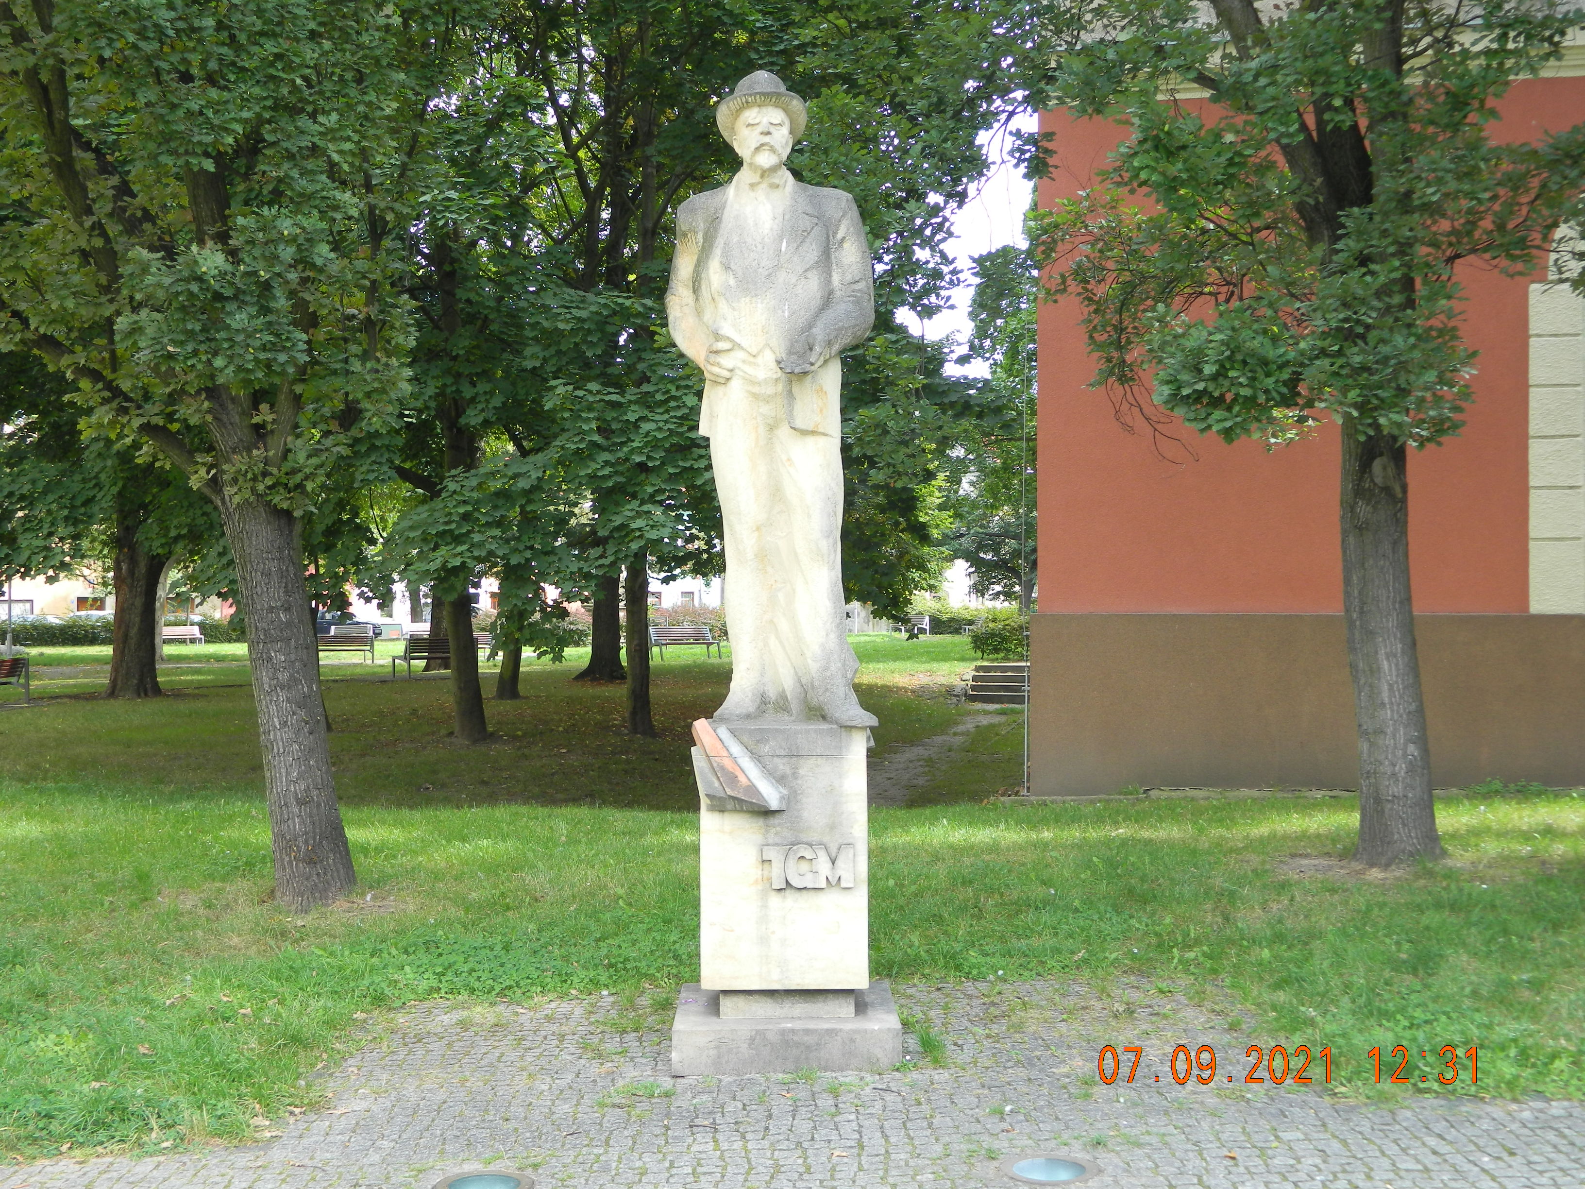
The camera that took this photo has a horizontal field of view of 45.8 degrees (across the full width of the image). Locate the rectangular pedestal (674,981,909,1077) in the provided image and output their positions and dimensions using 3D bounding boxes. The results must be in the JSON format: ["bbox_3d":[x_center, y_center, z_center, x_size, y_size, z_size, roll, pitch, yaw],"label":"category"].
[{"bbox_3d":[-0.019,1.597,6.920,0.800,0.163,0.800,0,-1,-1],"label":"rectangular pedestal"}]

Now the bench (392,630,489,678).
[{"bbox_3d":[-7.244,1.286,38.190,0.600,0.810,1.800,-1,-1,43],"label":"bench"}]

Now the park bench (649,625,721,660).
[{"bbox_3d":[-2.647,1.220,46.391,1.800,0.810,0.600,0,-1,-40],"label":"park bench"}]

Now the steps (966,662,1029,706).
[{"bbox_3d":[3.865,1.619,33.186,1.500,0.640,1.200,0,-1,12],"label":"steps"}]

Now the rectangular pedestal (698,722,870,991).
[{"bbox_3d":[-0.025,0.936,6.921,0.610,0.930,0.570,0,-1,-1],"label":"rectangular pedestal"}]

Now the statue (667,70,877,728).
[{"bbox_3d":[-0.073,-0.717,6.887,0.770,2.380,0.550,0,-1,-1],"label":"statue"}]

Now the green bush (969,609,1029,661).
[{"bbox_3d":[4.519,0.831,38.594,1.700,1.060,1.200,0,-1,12],"label":"green bush"}]

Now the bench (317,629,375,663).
[{"bbox_3d":[-12.533,1.502,52.188,1.800,0.810,0.600,0,-1,-39],"label":"bench"}]

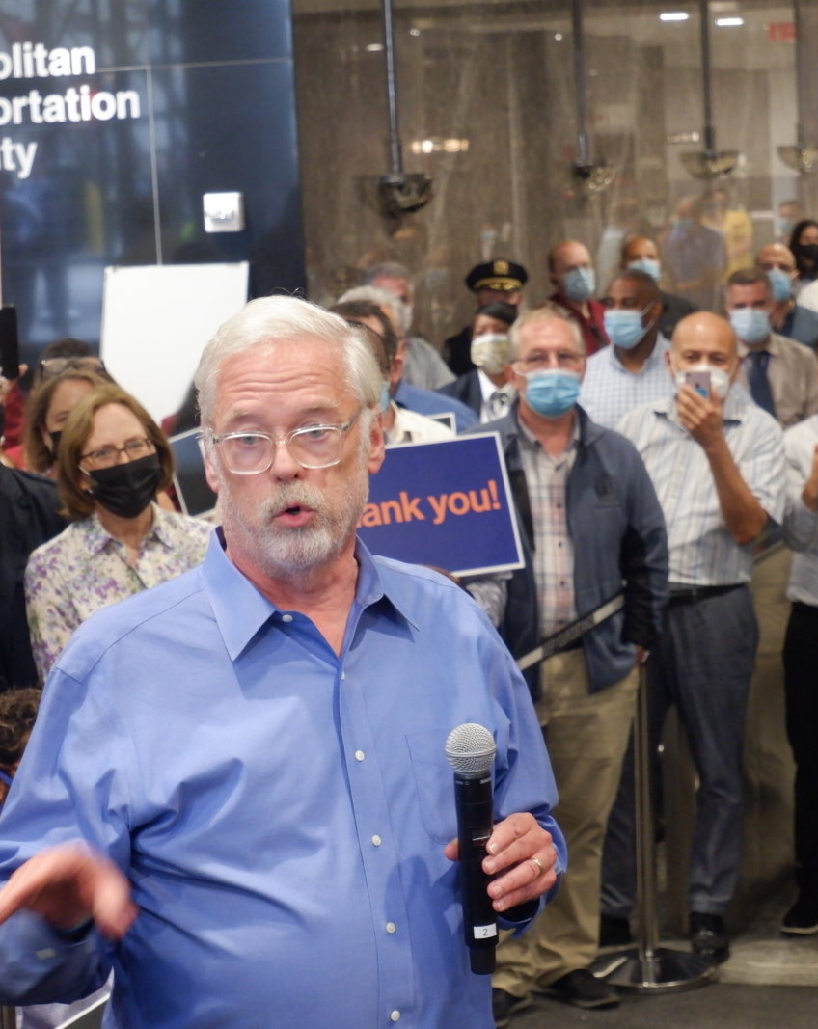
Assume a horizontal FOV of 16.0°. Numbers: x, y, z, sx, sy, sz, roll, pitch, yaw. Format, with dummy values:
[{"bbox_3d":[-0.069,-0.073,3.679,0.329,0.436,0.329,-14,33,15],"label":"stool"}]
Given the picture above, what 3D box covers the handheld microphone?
[{"bbox_3d":[0.067,0.334,2.910,0.051,0.256,0.051,-3,5,0],"label":"handheld microphone"}]

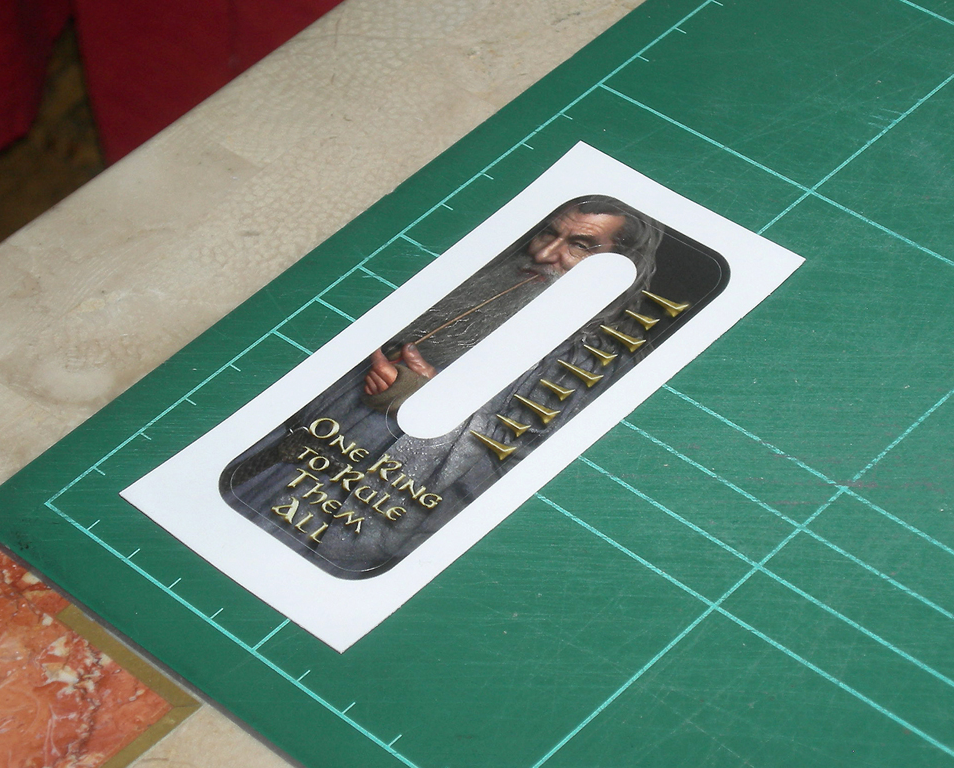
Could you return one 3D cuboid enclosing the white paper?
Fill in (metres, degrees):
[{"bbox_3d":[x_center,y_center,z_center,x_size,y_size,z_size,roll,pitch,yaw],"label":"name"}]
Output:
[{"bbox_3d":[-0.001,-0.001,0.470,0.108,0.002,0.053,-39,50,-26],"label":"white paper"}]

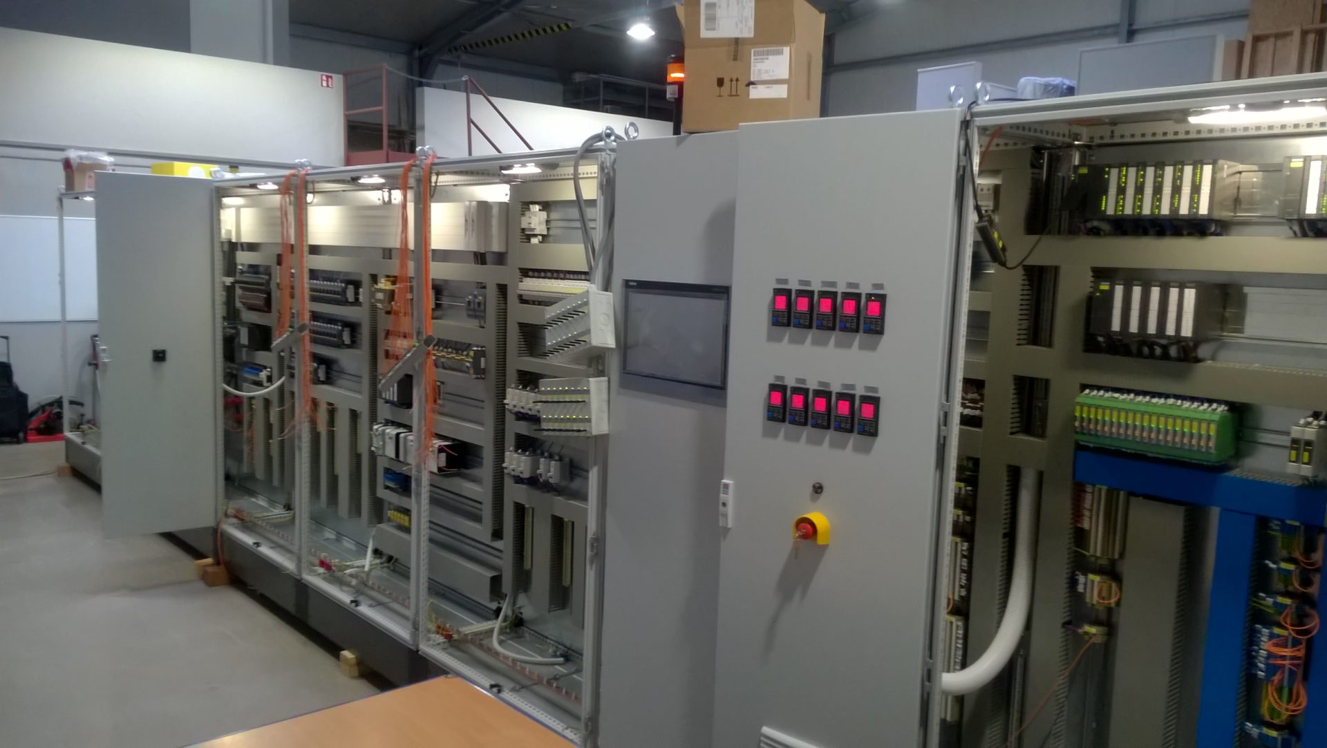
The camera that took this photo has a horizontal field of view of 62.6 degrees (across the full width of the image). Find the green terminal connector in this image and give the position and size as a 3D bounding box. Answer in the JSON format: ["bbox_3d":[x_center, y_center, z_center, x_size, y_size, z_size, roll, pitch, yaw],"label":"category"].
[{"bbox_3d":[1.077,0.116,2.397,0.105,0.107,0.315,-3,8,-40],"label":"green terminal connector"}]

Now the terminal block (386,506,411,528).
[{"bbox_3d":[-1.271,0.701,5.276,0.055,0.065,0.167,-3,8,-40],"label":"terminal block"}]

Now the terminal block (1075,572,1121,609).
[{"bbox_3d":[1.028,0.504,2.559,0.060,0.070,0.075,-3,8,-40],"label":"terminal block"}]

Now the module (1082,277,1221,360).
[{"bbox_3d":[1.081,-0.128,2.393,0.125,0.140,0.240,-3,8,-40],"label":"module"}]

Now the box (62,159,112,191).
[{"bbox_3d":[-4.584,-1.562,8.718,0.260,0.260,0.310,-3,8,-40],"label":"box"}]

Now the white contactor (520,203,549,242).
[{"bbox_3d":[-0.506,-0.589,4.287,0.080,0.150,0.066,-3,8,-40],"label":"white contactor"}]

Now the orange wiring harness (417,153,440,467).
[{"bbox_3d":[-0.907,-0.238,4.212,0.075,1.209,0.079,-3,8,-40],"label":"orange wiring harness"}]

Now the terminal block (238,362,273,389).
[{"bbox_3d":[-2.474,0.009,6.644,0.070,0.121,0.312,-3,8,-40],"label":"terminal block"}]

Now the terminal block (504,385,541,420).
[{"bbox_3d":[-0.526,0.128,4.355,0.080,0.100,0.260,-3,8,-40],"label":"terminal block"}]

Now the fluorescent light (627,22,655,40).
[{"bbox_3d":[-0.376,-5.656,18.000,0.460,0.260,0.460,2,6,-2],"label":"fluorescent light"}]

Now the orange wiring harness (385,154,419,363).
[{"bbox_3d":[-1.029,-0.432,4.325,0.090,0.835,0.124,-3,8,-40],"label":"orange wiring harness"}]

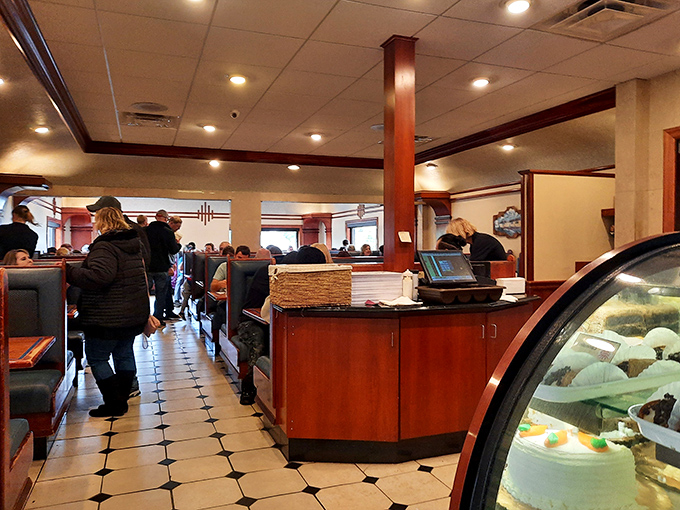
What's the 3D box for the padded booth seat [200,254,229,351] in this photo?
[{"bbox_3d":[-1.110,0.575,6.350,1.200,1.150,1.080,0,1,-22],"label":"padded booth seat"}]

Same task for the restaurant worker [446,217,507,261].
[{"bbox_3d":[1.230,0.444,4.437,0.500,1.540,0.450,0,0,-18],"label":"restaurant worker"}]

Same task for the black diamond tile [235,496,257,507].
[{"bbox_3d":[-0.455,1.198,2.378,0.076,0.010,0.076,0,0,23],"label":"black diamond tile"}]

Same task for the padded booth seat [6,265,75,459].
[{"bbox_3d":[-2.350,0.610,3.000,1.200,1.150,1.050,0,1,-22],"label":"padded booth seat"}]

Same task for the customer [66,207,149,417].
[{"bbox_3d":[-1.761,0.424,3.720,0.470,1.560,0.500,0,1,28],"label":"customer"}]

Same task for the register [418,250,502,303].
[{"bbox_3d":[0.781,0.146,3.247,0.450,0.340,0.360,0,0,-24],"label":"register"}]

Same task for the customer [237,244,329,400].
[{"bbox_3d":[-0.561,0.572,4.396,0.660,1.270,0.800,0,0,-22],"label":"customer"}]

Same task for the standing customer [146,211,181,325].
[{"bbox_3d":[-2.849,0.194,7.950,0.540,1.820,0.420,0,1,34],"label":"standing customer"}]

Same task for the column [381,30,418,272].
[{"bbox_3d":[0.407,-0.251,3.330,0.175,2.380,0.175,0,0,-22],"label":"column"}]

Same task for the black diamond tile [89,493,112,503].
[{"bbox_3d":[-1.174,1.194,2.415,0.077,0.010,0.077,0,1,23],"label":"black diamond tile"}]

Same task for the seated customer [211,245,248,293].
[{"bbox_3d":[-1.130,0.530,5.760,0.550,1.260,0.720,0,1,-22],"label":"seated customer"}]

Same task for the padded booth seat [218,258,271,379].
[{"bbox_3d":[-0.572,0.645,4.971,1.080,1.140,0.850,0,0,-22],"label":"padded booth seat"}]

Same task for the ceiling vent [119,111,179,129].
[{"bbox_3d":[-1.991,-1.411,5.120,0.600,0.050,0.600,0,1,-22],"label":"ceiling vent"}]

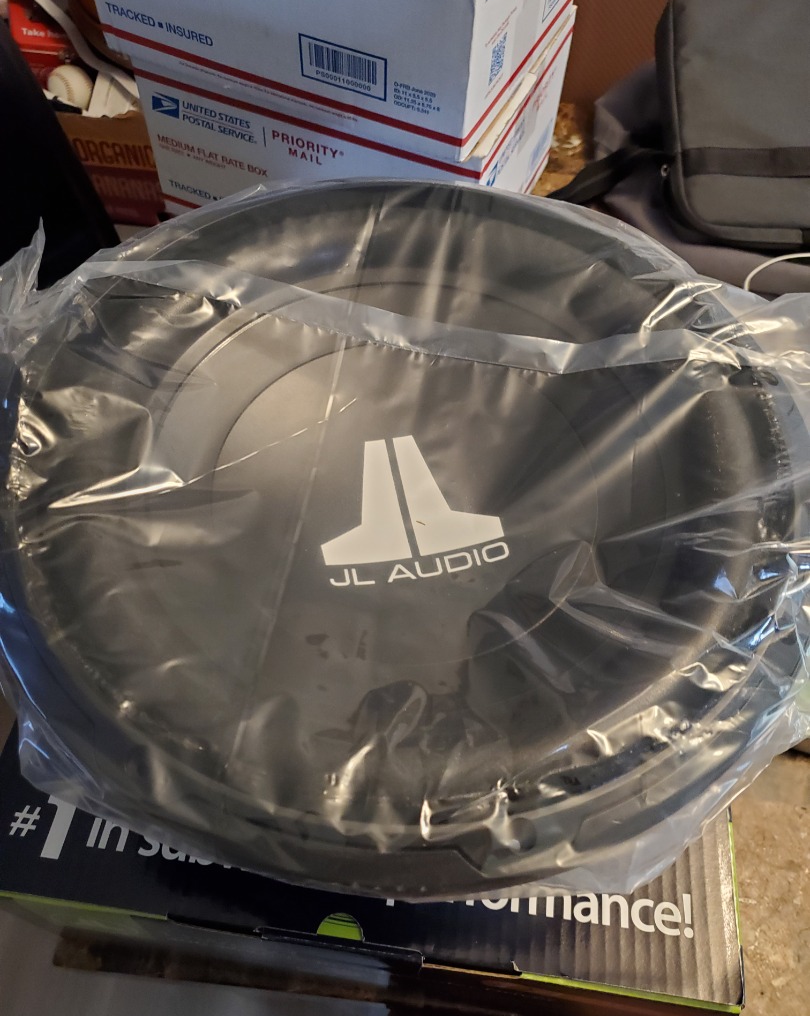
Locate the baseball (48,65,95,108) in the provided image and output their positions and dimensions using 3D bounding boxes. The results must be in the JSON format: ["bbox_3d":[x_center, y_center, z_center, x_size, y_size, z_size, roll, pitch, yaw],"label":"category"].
[{"bbox_3d":[-0.571,-0.716,1.390,0.074,0.074,0.074,0,58,-2],"label":"baseball"}]

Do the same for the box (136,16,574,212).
[{"bbox_3d":[-0.035,-0.338,0.698,0.286,0.147,0.220,21,59,11],"label":"box"}]

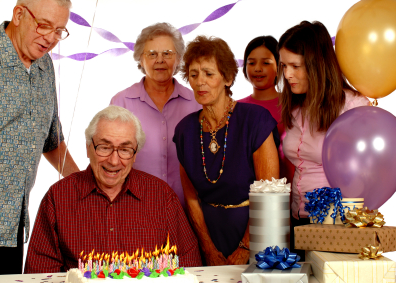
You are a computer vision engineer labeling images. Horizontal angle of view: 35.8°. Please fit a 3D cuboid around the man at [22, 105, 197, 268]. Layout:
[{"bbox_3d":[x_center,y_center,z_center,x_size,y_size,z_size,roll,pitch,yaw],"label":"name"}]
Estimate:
[{"bbox_3d":[-0.265,0.505,1.900,0.580,1.250,0.680,0,-4,-3],"label":"man"}]

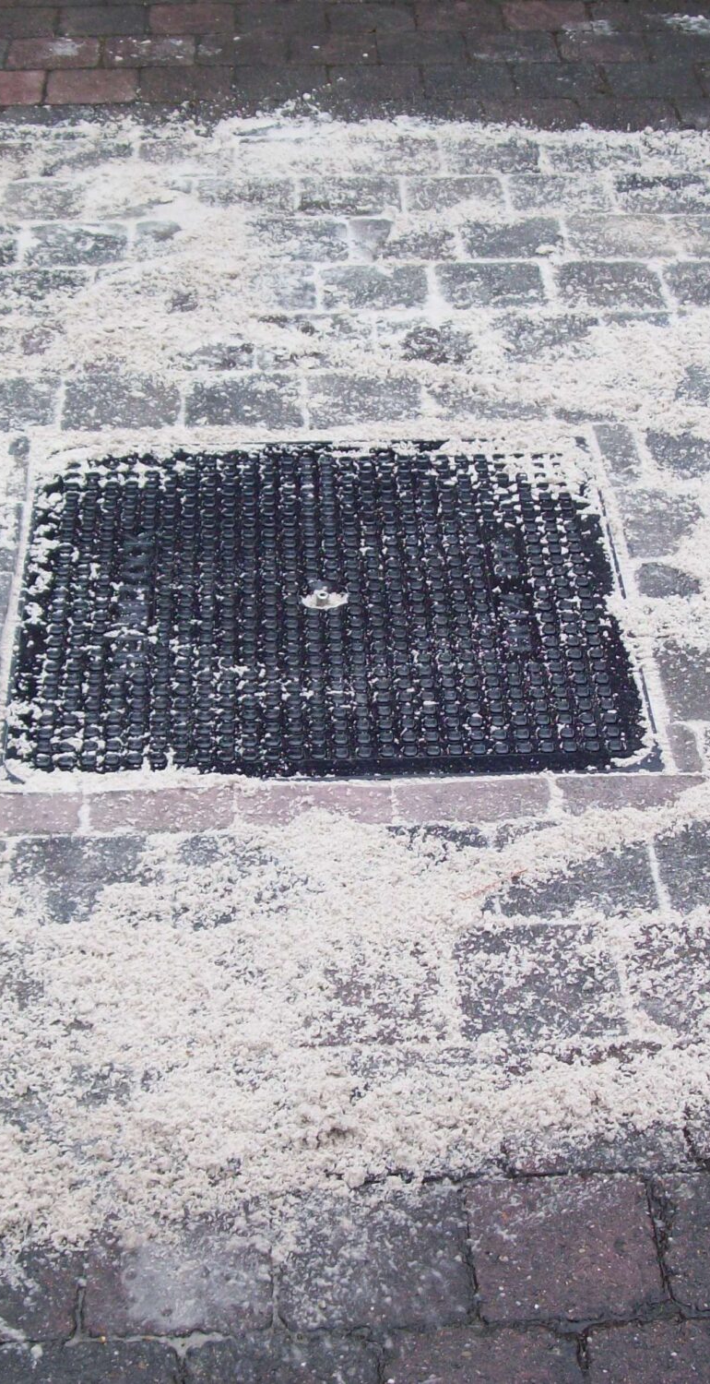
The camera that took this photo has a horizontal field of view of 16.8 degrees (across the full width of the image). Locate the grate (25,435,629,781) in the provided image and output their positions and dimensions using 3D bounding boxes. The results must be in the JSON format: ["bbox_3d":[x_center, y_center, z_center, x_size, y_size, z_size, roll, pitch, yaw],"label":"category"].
[{"bbox_3d":[-0.035,-0.092,2.605,0.633,0.040,0.633,0,36,-3],"label":"grate"}]

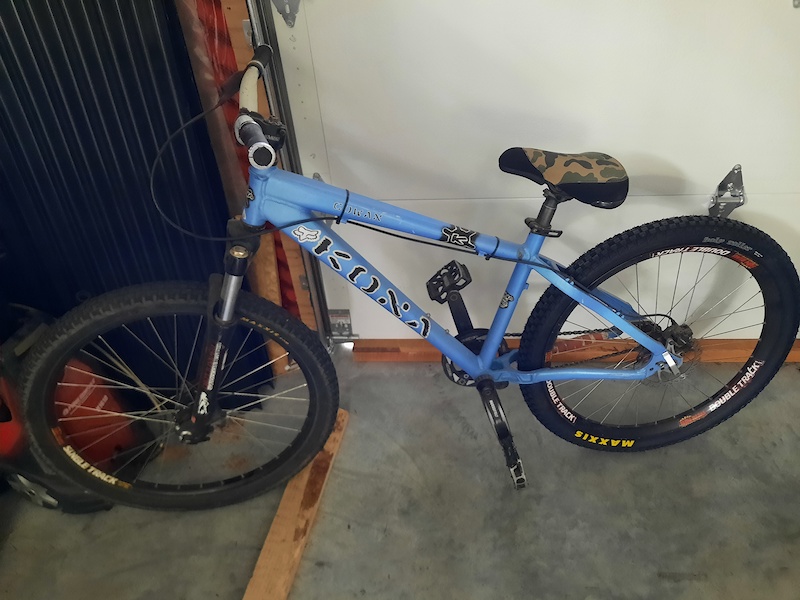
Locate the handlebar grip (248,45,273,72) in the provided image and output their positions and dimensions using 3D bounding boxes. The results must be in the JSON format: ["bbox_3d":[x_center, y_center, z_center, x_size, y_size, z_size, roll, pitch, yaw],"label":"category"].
[{"bbox_3d":[-0.289,-0.494,1.192,0.034,0.034,0.130,-5,38,1],"label":"handlebar grip"}]

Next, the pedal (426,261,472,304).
[{"bbox_3d":[0.116,-0.042,1.366,0.095,0.029,0.084,-35,29,15],"label":"pedal"}]

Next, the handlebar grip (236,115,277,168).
[{"bbox_3d":[-0.191,-0.207,0.763,0.036,0.036,0.136,-16,33,-13],"label":"handlebar grip"}]

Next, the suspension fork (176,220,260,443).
[{"bbox_3d":[-0.387,0.074,1.218,0.084,0.490,0.180,10,30,-20],"label":"suspension fork"}]

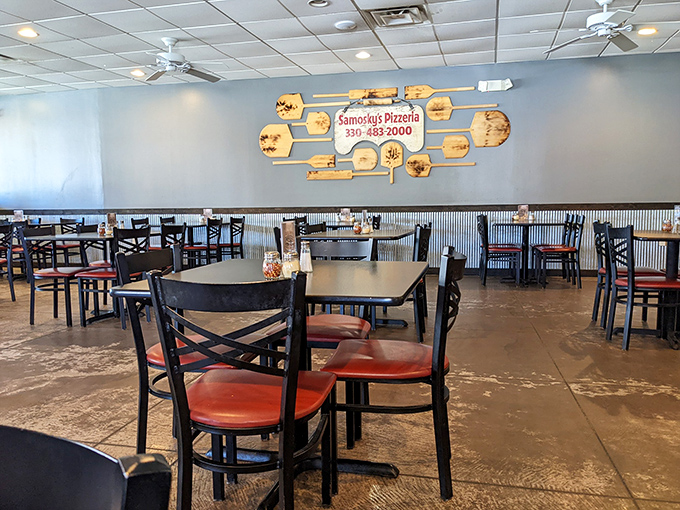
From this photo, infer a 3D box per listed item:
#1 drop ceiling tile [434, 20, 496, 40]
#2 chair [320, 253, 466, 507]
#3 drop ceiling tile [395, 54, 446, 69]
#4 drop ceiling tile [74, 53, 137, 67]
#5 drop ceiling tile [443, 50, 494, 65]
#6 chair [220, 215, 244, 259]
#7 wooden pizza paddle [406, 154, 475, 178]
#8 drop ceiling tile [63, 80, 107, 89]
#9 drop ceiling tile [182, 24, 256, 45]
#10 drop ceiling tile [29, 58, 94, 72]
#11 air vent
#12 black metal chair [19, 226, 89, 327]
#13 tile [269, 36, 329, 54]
[{"bbox_3d":[1.311,-2.317,5.471,0.603,0.020,0.603,1,7,14],"label":"drop ceiling tile"},{"bbox_3d":[0.207,0.402,1.921,0.465,0.834,0.420,0,6,9],"label":"chair"},{"bbox_3d":[1.012,-2.445,6.720,0.600,0.020,0.450,1,6,14],"label":"drop ceiling tile"},{"bbox_3d":[-2.888,-2.424,6.652,0.600,0.020,0.600,1,6,15],"label":"drop ceiling tile"},{"bbox_3d":[1.639,-2.470,6.646,0.605,0.020,0.592,1,6,15],"label":"drop ceiling tile"},{"bbox_3d":[-1.637,-0.130,7.497,0.450,0.845,0.430,1,7,14],"label":"chair"},{"bbox_3d":[1.351,-1.204,7.144,0.925,0.310,0.020,1,6,12],"label":"wooden pizza paddle"},{"bbox_3d":[-3.733,-2.499,7.852,0.600,0.020,0.450,1,6,14],"label":"drop ceiling tile"},{"bbox_3d":[-1.202,-2.280,5.480,0.603,0.020,0.603,1,7,14],"label":"drop ceiling tile"},{"bbox_3d":[-3.418,-2.383,6.662,0.603,0.020,0.603,1,7,14],"label":"drop ceiling tile"},{"bbox_3d":[0.562,-2.279,5.046,0.600,0.050,0.600,1,6,14],"label":"air vent"},{"bbox_3d":[-2.409,0.165,4.596,0.465,0.834,0.420,1,6,11],"label":"black metal chair"},{"bbox_3d":[-0.463,-2.342,5.918,0.603,0.020,0.603,1,7,14],"label":"tile"}]

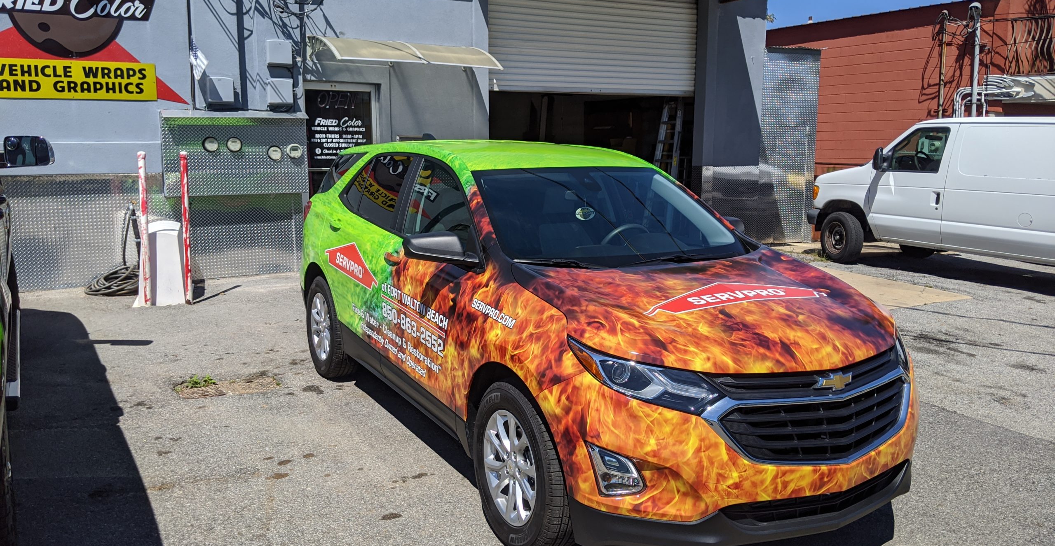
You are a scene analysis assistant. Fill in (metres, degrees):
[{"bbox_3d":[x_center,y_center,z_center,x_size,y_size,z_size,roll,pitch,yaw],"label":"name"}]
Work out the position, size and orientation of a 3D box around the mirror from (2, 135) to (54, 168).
[{"bbox_3d":[-3.096,-0.753,5.100,0.275,0.195,0.160,-4,10,-29],"label":"mirror"}]

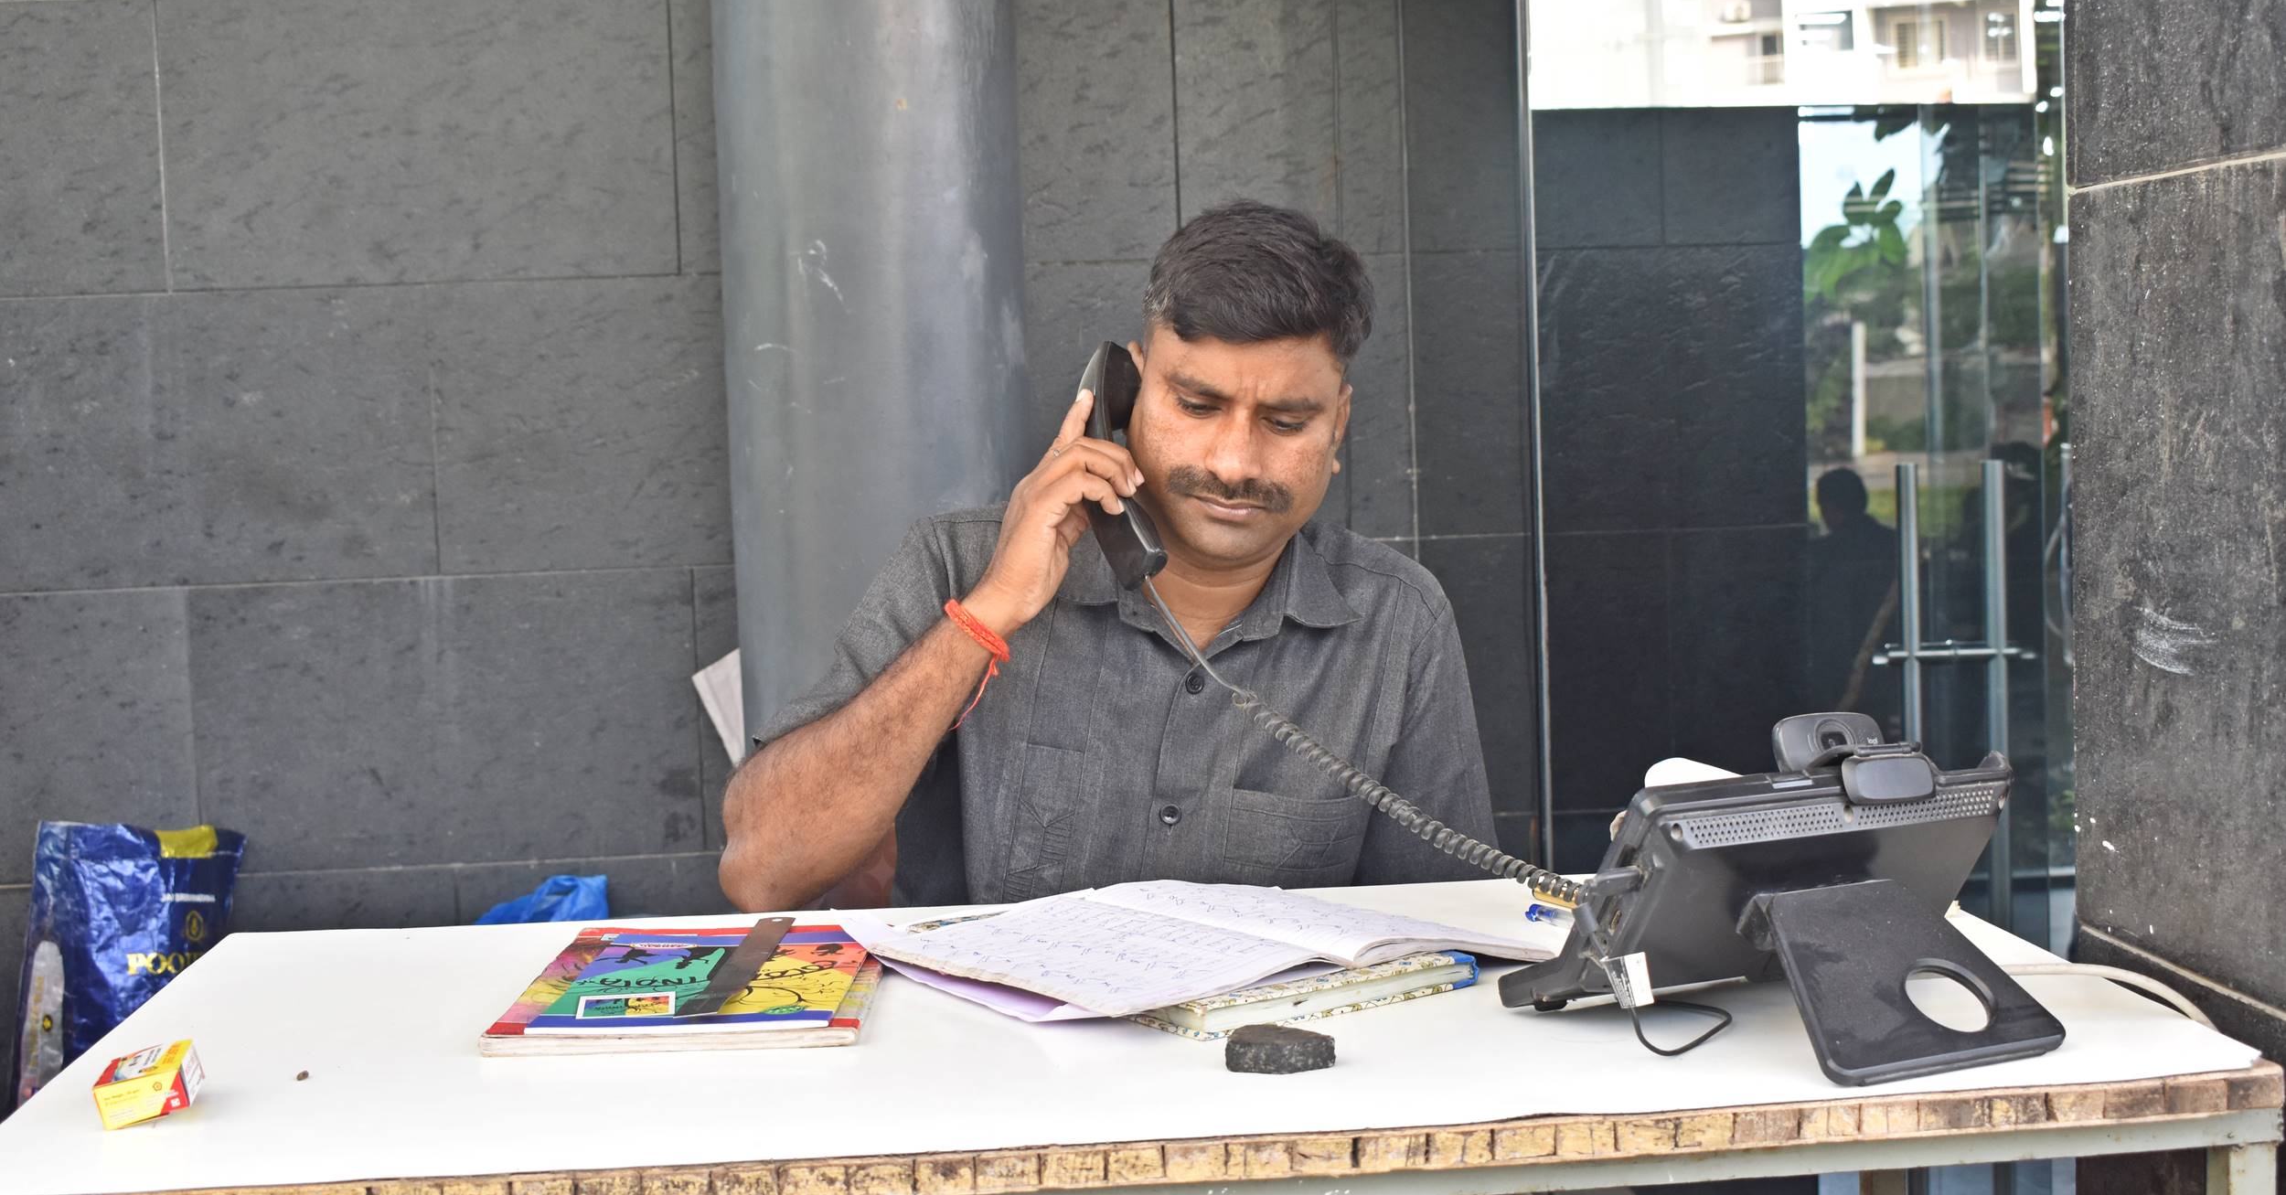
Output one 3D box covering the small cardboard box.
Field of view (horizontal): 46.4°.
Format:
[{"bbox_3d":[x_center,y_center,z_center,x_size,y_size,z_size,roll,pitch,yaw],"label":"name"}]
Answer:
[{"bbox_3d":[-0.520,0.255,1.399,0.044,0.022,0.040,-13,14,-6],"label":"small cardboard box"}]

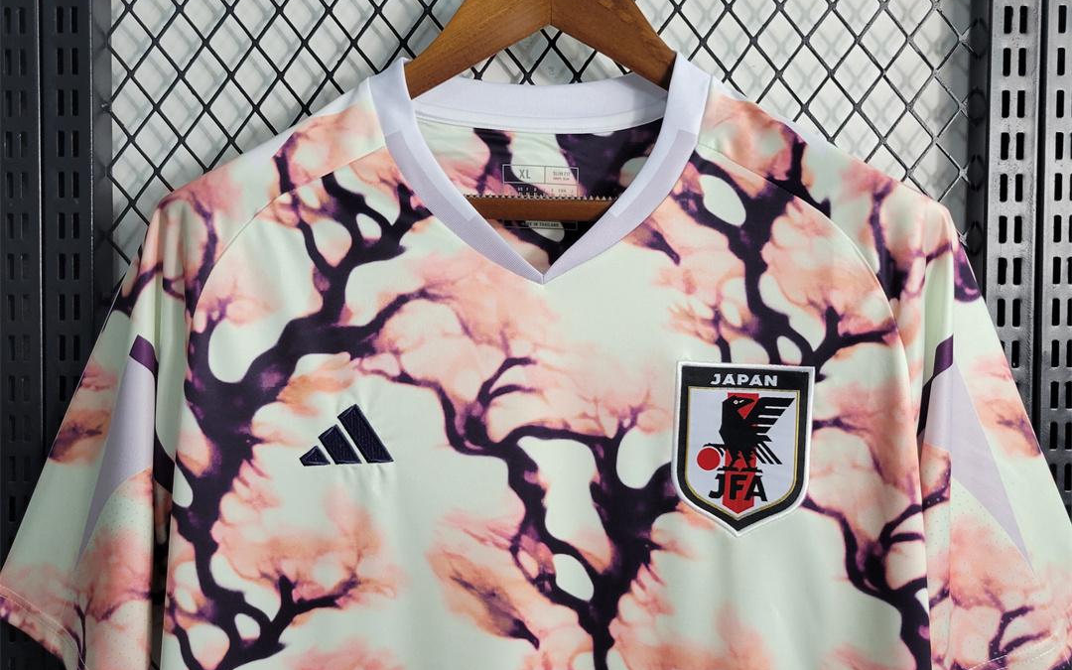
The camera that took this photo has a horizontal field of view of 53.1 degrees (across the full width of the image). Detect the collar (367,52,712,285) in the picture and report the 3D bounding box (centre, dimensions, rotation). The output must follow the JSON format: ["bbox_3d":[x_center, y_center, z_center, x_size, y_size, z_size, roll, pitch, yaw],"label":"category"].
[{"bbox_3d":[0.002,-0.101,0.655,0.207,0.142,0.090,1,1,0],"label":"collar"}]

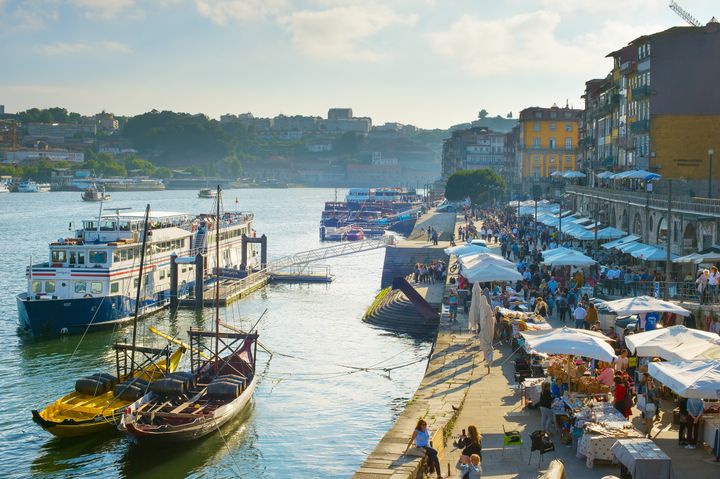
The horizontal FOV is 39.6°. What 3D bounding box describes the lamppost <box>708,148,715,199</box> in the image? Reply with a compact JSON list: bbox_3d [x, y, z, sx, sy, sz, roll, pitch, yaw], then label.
[{"bbox_3d":[30.954,-5.620,88.000,0.500,4.750,0.500,-1,4,-17],"label":"lamppost"}]

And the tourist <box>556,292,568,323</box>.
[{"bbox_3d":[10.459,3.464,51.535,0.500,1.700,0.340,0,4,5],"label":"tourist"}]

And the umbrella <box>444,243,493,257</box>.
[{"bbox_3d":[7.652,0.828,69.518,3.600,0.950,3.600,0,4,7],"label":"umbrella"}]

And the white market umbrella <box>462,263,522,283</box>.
[{"bbox_3d":[8.110,3.169,61.631,3.200,2.850,3.100,0,4,-3],"label":"white market umbrella"}]

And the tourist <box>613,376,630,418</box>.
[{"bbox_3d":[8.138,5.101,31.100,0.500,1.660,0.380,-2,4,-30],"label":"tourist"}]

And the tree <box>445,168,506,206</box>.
[{"bbox_3d":[22.087,-9.092,191.095,11.800,9.200,11.500,0,4,7],"label":"tree"}]

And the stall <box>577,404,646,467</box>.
[{"bbox_3d":[7.854,6.215,32.111,1.650,0.930,4.100,1,4,1],"label":"stall"}]

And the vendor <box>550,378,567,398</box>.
[{"bbox_3d":[5.966,4.920,30.036,0.460,1.500,0.360,-1,4,-20],"label":"vendor"}]

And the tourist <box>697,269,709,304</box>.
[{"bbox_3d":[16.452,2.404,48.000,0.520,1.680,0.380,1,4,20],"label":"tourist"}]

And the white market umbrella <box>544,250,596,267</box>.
[{"bbox_3d":[15.174,2.471,72.767,3.400,2.850,3.200,1,4,3],"label":"white market umbrella"}]

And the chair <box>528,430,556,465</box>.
[{"bbox_3d":[5.003,5.730,27.700,0.600,0.860,0.570,-3,5,-37],"label":"chair"}]

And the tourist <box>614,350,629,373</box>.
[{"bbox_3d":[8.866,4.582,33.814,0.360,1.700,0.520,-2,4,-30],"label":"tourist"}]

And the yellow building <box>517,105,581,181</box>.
[{"bbox_3d":[47.072,-20.654,246.500,13.500,23.500,13.000,1,4,7],"label":"yellow building"}]

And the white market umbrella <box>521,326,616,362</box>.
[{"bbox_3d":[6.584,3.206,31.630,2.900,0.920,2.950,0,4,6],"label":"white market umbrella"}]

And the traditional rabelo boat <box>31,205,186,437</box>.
[{"bbox_3d":[-12.586,3.620,52.071,3.900,10.600,12.600,3,4,25],"label":"traditional rabelo boat"}]

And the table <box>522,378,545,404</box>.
[{"bbox_3d":[6.546,5.830,37.686,0.950,0.860,1.150,1,4,6],"label":"table"}]

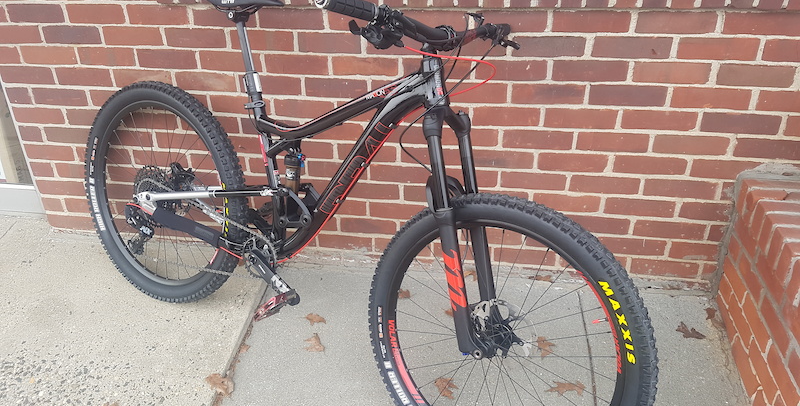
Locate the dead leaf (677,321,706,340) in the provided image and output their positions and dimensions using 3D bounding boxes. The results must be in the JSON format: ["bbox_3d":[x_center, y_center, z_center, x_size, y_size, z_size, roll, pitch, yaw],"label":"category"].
[{"bbox_3d":[0.857,0.374,1.767,0.083,0.020,0.067,-2,34,1],"label":"dead leaf"}]

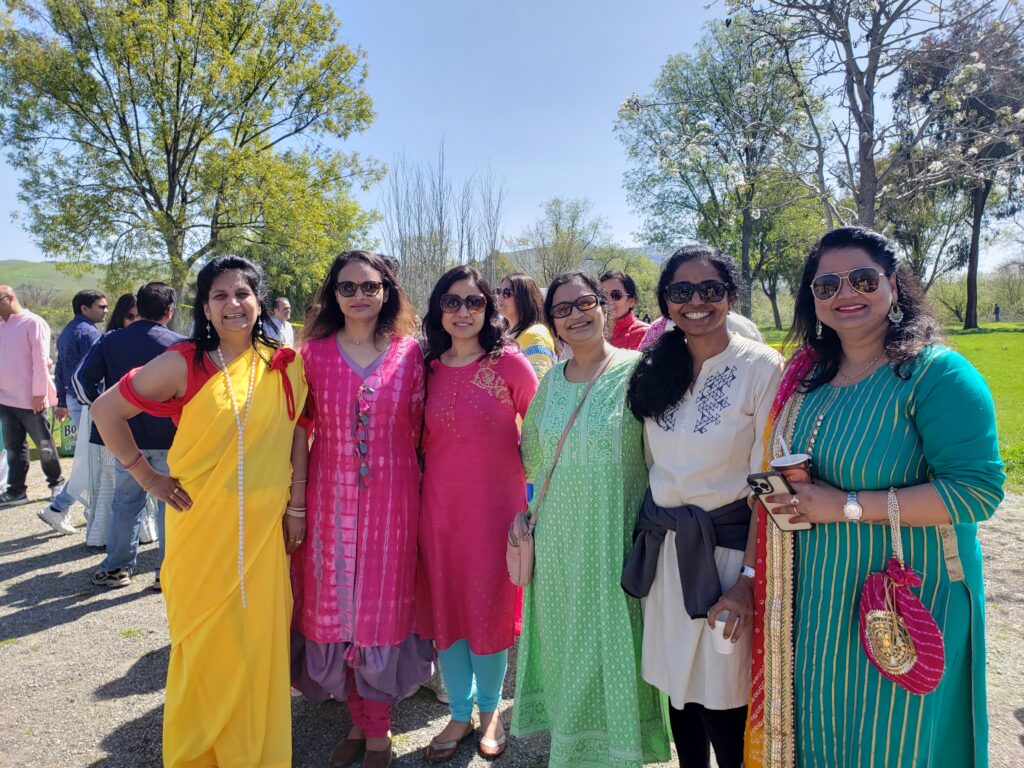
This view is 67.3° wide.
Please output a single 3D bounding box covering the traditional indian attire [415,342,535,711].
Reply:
[{"bbox_3d":[-0.105,0.463,2.479,0.400,1.164,0.270,1,5,8],"label":"traditional indian attire"}]

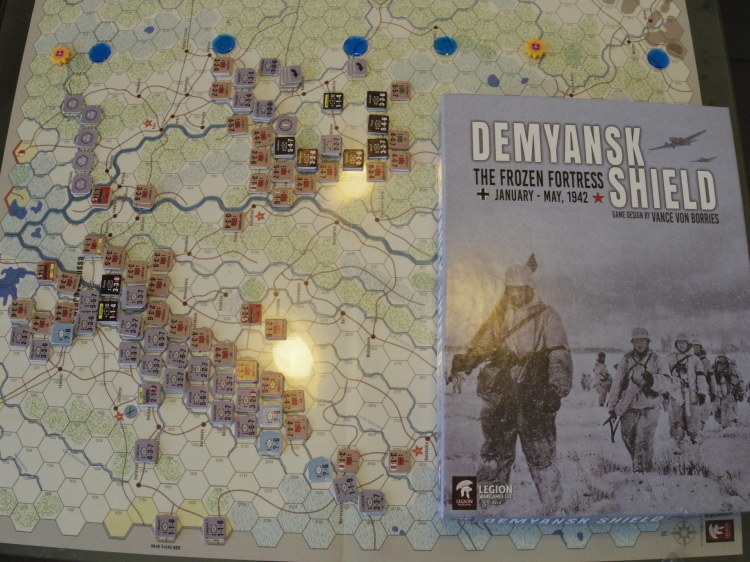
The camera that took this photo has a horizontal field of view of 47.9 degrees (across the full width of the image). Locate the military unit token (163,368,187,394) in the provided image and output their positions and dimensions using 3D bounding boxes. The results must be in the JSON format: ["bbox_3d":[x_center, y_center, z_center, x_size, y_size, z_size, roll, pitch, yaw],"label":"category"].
[{"bbox_3d":[-0.139,0.069,0.587,0.015,0.004,0.015,1,73,1],"label":"military unit token"}]

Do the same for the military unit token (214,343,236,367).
[{"bbox_3d":[-0.105,0.052,0.593,0.016,0.004,0.016,1,73,1],"label":"military unit token"}]

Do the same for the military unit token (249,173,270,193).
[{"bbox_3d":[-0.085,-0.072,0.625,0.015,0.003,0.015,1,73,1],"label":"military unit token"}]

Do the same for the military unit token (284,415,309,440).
[{"bbox_3d":[-0.055,0.102,0.590,0.015,0.003,0.015,-1,72,1],"label":"military unit token"}]

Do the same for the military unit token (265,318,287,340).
[{"bbox_3d":[-0.069,0.034,0.591,0.015,0.002,0.015,1,73,1],"label":"military unit token"}]

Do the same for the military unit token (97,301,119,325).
[{"bbox_3d":[-0.196,0.023,0.617,0.015,0.004,0.015,0,73,1],"label":"military unit token"}]

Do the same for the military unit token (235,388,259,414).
[{"bbox_3d":[-0.089,0.083,0.584,0.016,0.004,0.016,1,73,1],"label":"military unit token"}]

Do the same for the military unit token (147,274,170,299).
[{"bbox_3d":[-0.154,0.004,0.606,0.016,0.003,0.015,1,73,0],"label":"military unit token"}]

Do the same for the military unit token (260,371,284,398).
[{"bbox_3d":[-0.073,0.073,0.600,0.015,0.003,0.015,3,73,2],"label":"military unit token"}]

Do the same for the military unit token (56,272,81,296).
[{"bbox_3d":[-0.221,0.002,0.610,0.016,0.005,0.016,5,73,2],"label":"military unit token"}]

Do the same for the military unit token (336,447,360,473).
[{"bbox_3d":[-0.018,0.122,0.570,0.015,0.003,0.015,1,73,0],"label":"military unit token"}]

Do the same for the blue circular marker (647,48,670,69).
[{"bbox_3d":[0.228,-0.178,0.678,0.019,0.004,0.019,1,73,1],"label":"blue circular marker"}]

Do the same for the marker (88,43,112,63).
[{"bbox_3d":[-0.215,-0.178,0.664,0.019,0.002,0.019,1,73,0],"label":"marker"}]

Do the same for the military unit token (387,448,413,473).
[{"bbox_3d":[0.017,0.122,0.568,0.015,0.003,0.015,1,73,0],"label":"military unit token"}]

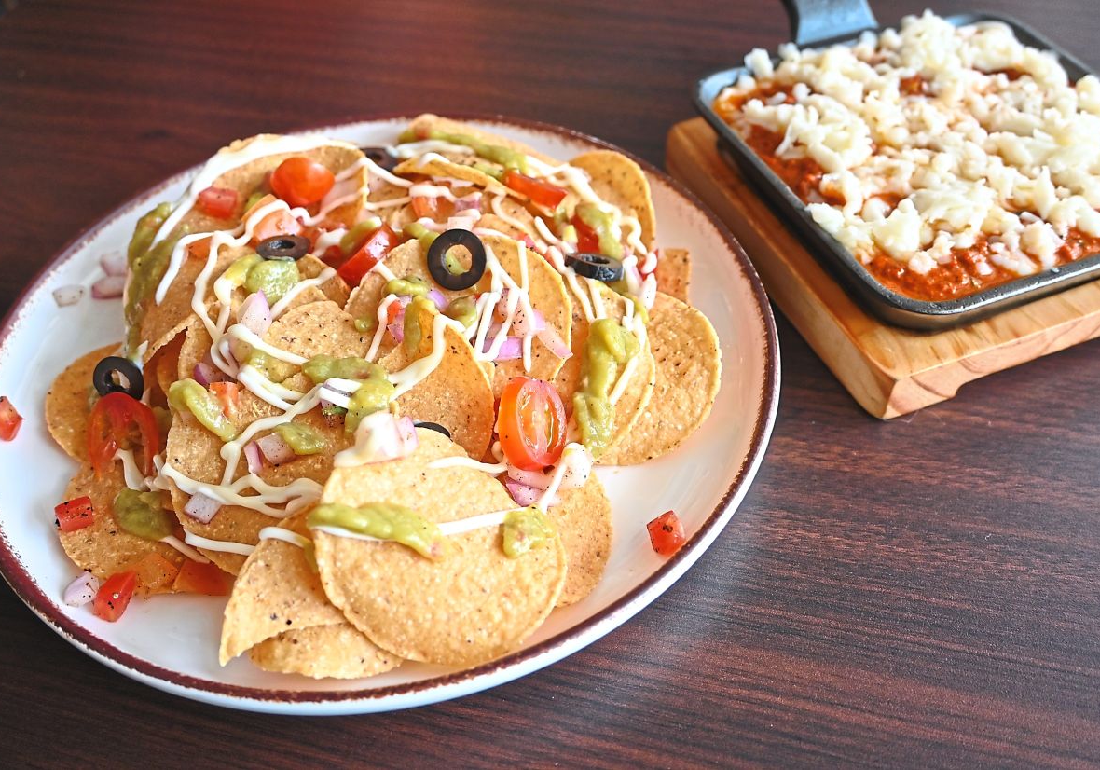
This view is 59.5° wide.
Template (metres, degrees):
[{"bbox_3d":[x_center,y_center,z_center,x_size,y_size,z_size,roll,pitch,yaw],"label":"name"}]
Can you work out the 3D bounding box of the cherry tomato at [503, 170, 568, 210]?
[{"bbox_3d":[-0.006,-0.067,0.348,0.024,0.012,0.017,16,19,-5],"label":"cherry tomato"}]

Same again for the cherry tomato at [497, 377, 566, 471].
[{"bbox_3d":[-0.008,0.012,0.285,0.013,0.027,0.024,-12,0,42],"label":"cherry tomato"}]

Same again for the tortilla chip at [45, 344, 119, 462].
[{"bbox_3d":[-0.138,0.005,0.329,0.064,0.007,0.064,18,43,0],"label":"tortilla chip"}]

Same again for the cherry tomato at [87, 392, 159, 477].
[{"bbox_3d":[-0.135,0.017,0.305,0.023,0.011,0.027,5,72,-15],"label":"cherry tomato"}]

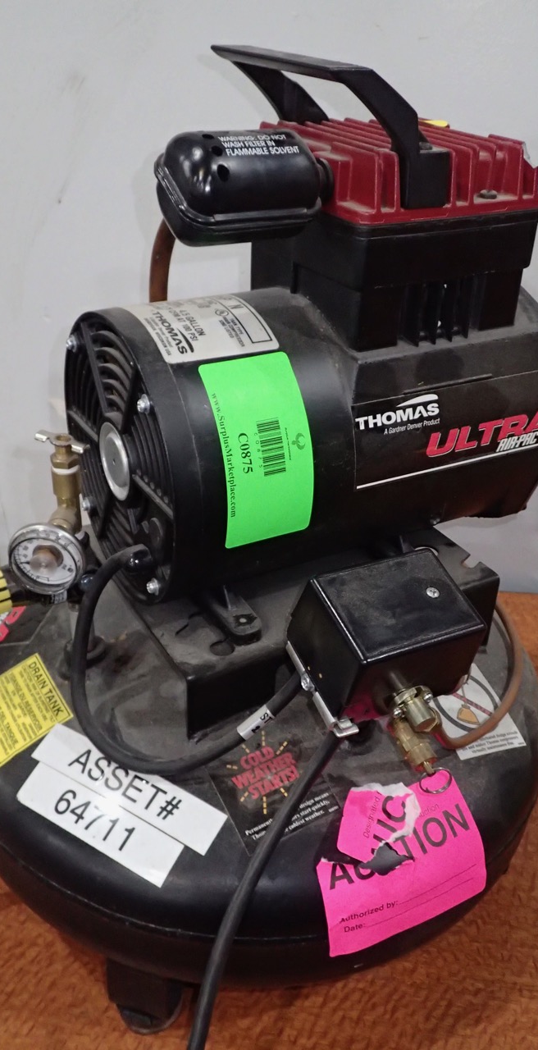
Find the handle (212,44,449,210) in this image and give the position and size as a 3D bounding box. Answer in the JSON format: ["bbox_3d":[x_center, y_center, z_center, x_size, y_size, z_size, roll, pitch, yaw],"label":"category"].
[{"bbox_3d":[0.027,-0.211,0.472,0.080,0.062,0.128,-14,36,-26],"label":"handle"}]

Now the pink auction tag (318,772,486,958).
[{"bbox_3d":[0.079,0.191,0.512,0.111,0.100,0.022,-13,20,-23],"label":"pink auction tag"}]

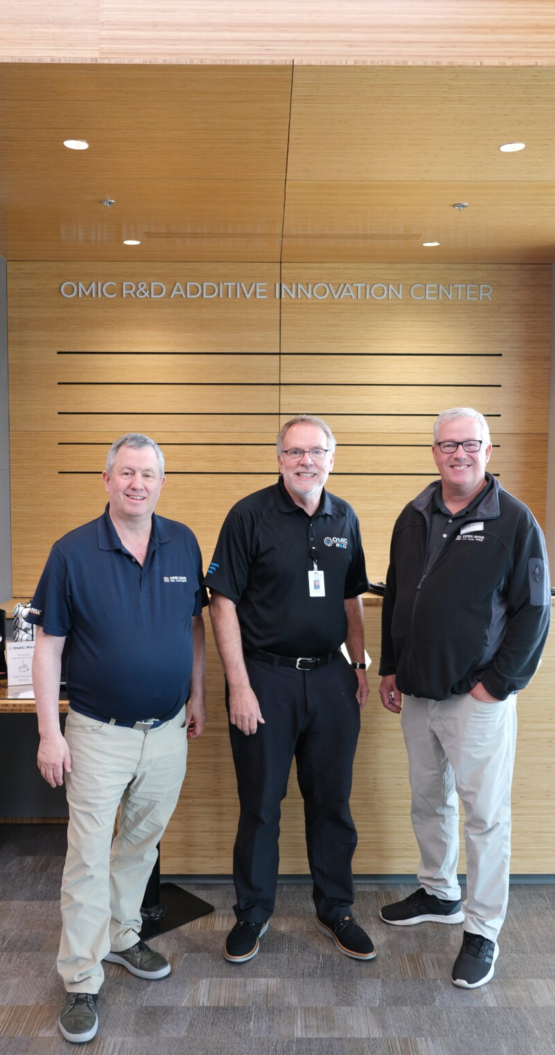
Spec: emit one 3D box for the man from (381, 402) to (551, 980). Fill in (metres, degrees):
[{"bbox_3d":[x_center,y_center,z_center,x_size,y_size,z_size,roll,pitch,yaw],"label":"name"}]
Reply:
[{"bbox_3d":[0.604,0.526,2.902,0.580,1.865,0.410,3,5,35],"label":"man"}]

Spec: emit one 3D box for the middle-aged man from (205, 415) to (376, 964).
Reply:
[{"bbox_3d":[0.048,0.538,2.911,0.590,1.835,0.380,-1,5,-20],"label":"middle-aged man"}]

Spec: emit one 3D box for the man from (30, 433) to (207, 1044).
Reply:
[{"bbox_3d":[-0.474,0.592,2.632,0.540,1.765,0.420,-2,5,-23],"label":"man"}]

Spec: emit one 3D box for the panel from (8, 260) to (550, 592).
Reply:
[{"bbox_3d":[0.012,-0.480,4.297,2.710,1.680,0.060,0,4,-1],"label":"panel"}]

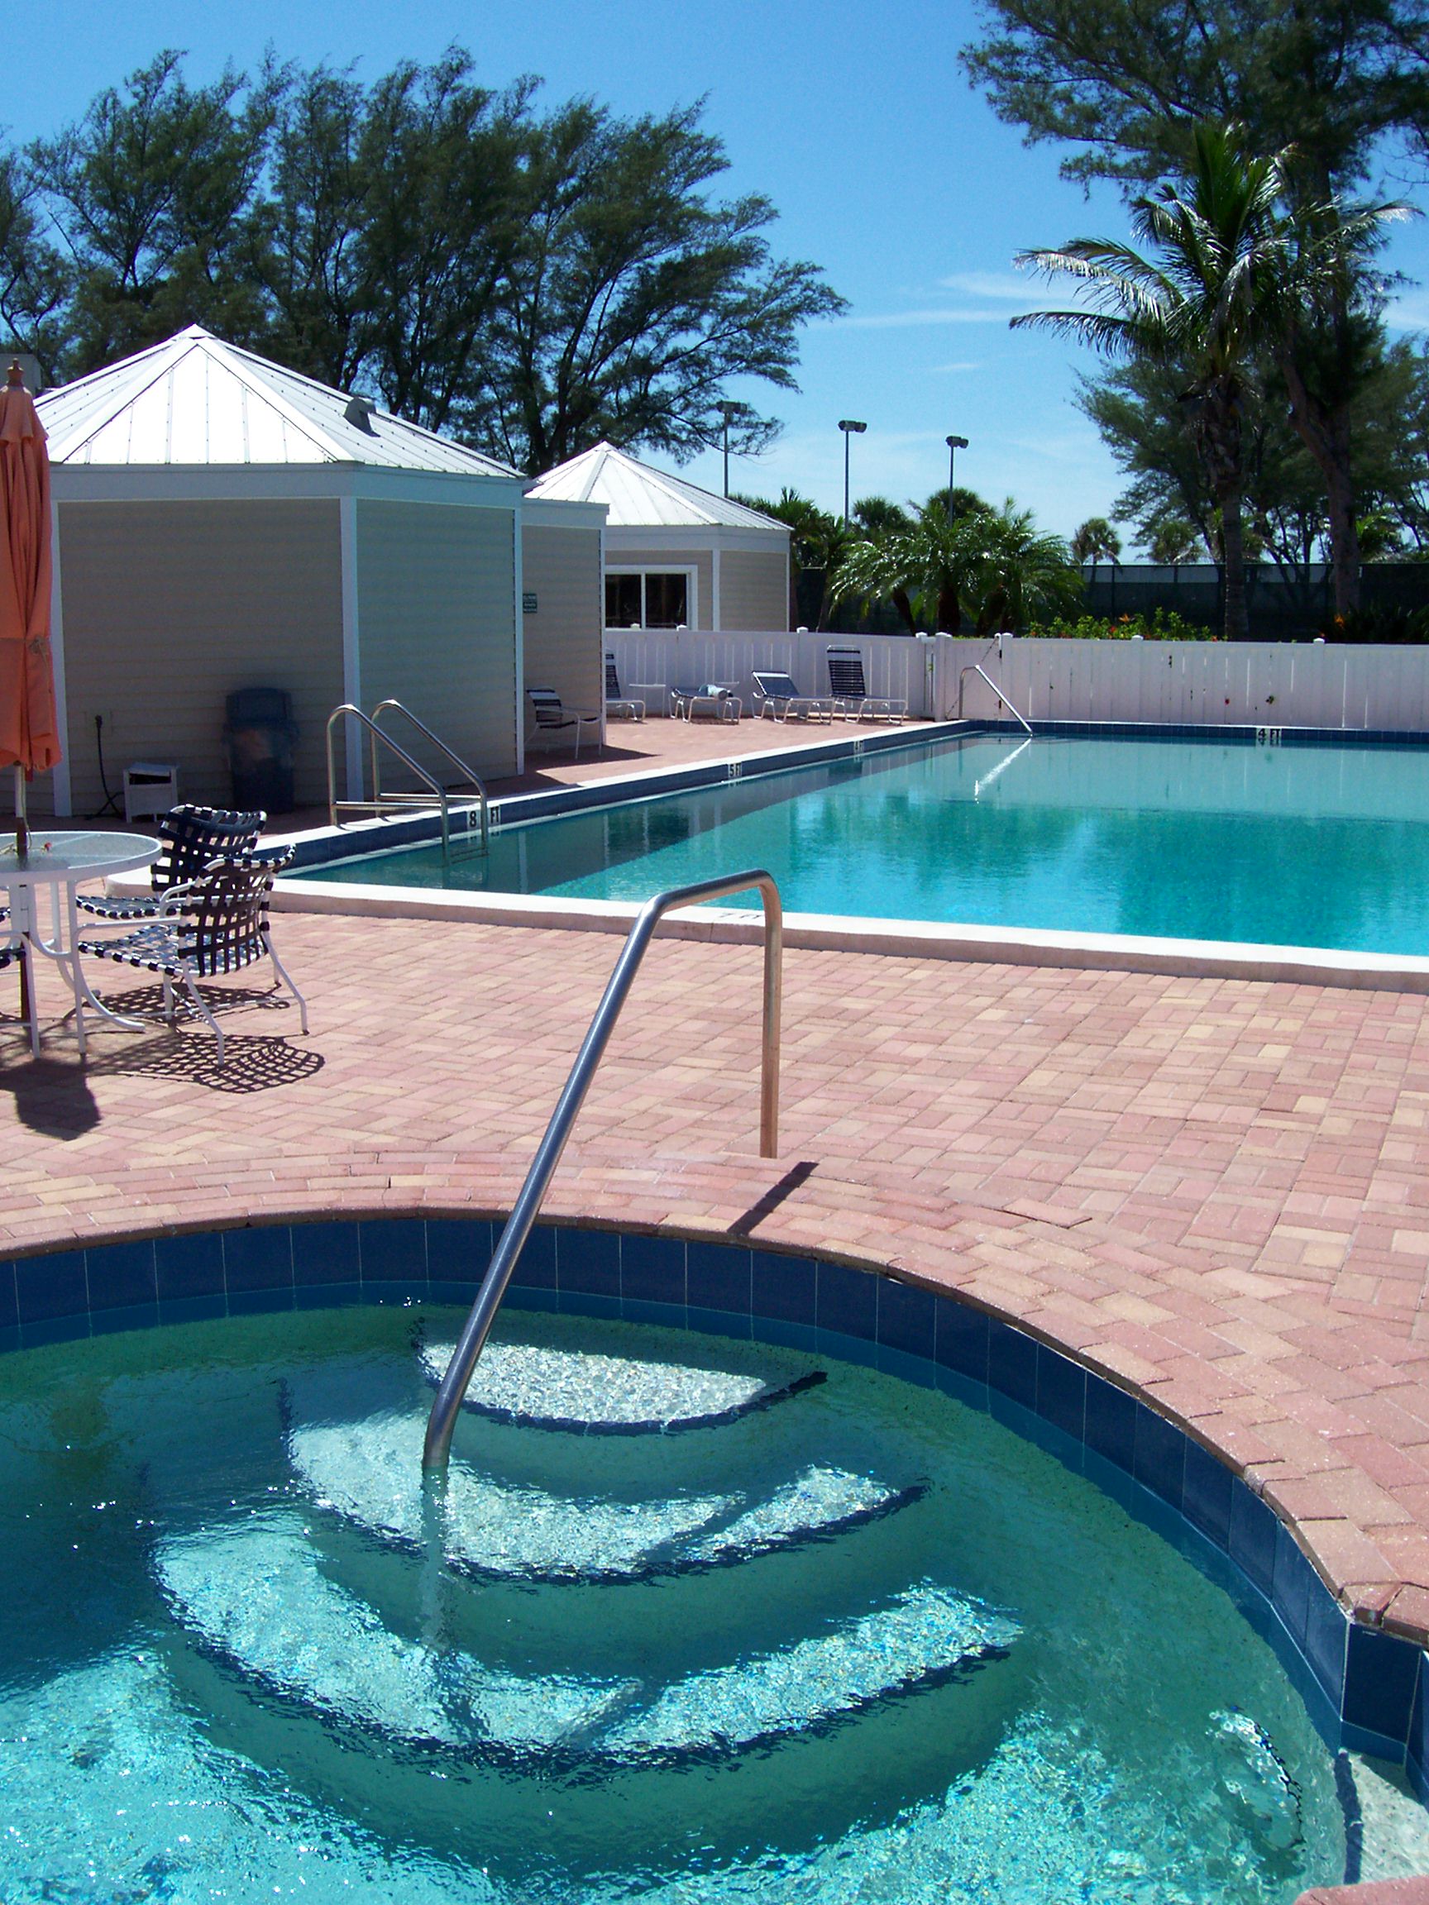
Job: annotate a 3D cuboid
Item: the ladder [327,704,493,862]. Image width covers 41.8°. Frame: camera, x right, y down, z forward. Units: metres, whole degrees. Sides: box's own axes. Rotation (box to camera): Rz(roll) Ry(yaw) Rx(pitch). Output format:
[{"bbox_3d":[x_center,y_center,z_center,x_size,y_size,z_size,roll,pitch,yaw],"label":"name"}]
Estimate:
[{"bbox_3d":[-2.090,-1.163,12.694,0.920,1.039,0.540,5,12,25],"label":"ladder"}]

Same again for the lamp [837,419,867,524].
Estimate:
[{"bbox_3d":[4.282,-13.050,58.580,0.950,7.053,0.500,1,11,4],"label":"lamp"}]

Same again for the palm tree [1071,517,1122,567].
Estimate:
[{"bbox_3d":[18.339,-18.290,90.164,2.488,5.238,2.488,2,11,11],"label":"palm tree"}]

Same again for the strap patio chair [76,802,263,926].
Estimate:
[{"bbox_3d":[-2.310,-0.214,7.986,0.610,0.770,0.660,11,16,44],"label":"strap patio chair"}]

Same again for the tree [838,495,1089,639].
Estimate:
[{"bbox_3d":[3.694,-5.401,28.494,3.800,2.962,3.600,1,11,7],"label":"tree"}]

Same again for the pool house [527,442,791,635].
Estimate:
[{"bbox_3d":[-1.720,-6.231,30.368,5.500,3.960,5.500,-3,12,-16],"label":"pool house"}]

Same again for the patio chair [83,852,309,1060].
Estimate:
[{"bbox_3d":[-1.985,-0.024,7.081,0.660,0.750,0.610,4,12,18],"label":"patio chair"}]

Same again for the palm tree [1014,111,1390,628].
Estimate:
[{"bbox_3d":[6.920,-7.371,26.064,5.400,7.772,5.200,3,12,14],"label":"palm tree"}]

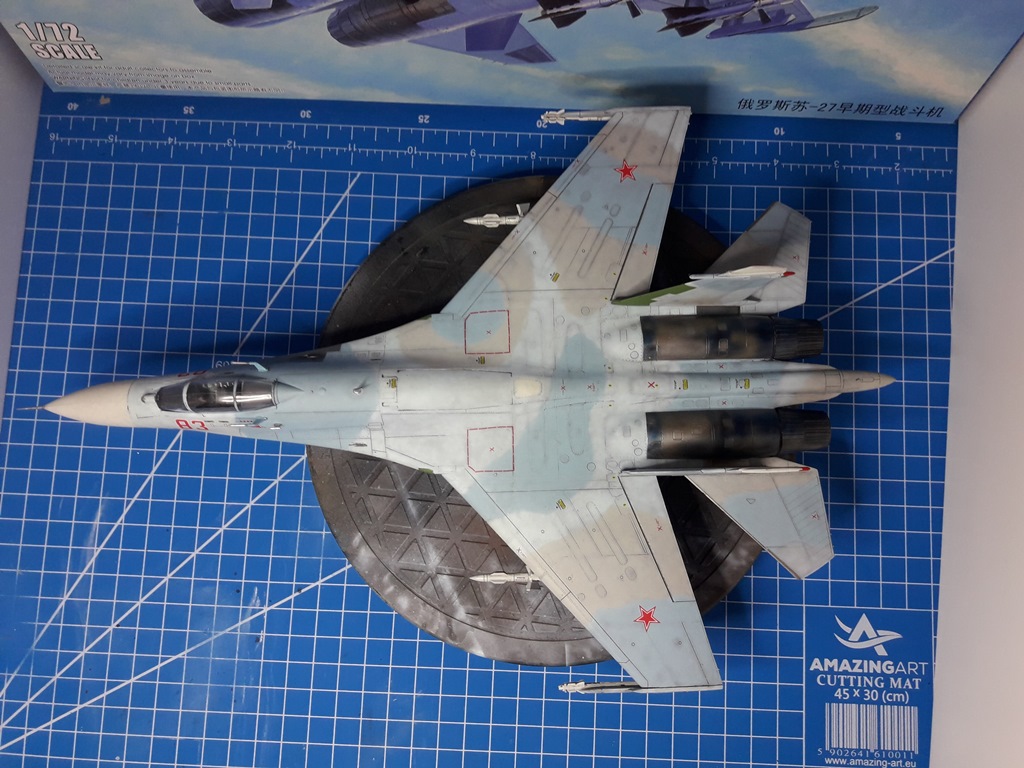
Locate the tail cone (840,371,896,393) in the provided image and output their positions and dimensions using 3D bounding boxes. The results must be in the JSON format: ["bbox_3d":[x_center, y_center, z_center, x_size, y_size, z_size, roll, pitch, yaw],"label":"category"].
[{"bbox_3d":[0.125,-0.001,0.290,0.019,0.008,0.008,-2,82,0],"label":"tail cone"}]

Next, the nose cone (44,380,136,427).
[{"bbox_3d":[-0.151,0.008,0.295,0.032,0.017,0.017,-2,82,0],"label":"nose cone"}]

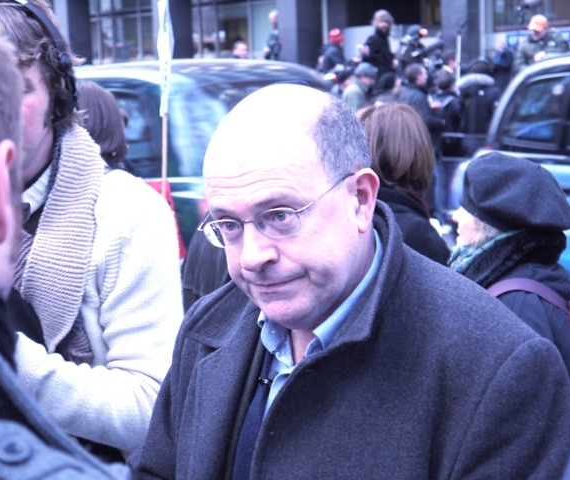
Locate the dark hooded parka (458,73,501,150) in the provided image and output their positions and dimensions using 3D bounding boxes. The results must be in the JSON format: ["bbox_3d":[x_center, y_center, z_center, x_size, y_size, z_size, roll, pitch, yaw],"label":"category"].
[{"bbox_3d":[2.023,-1.316,15.000,0.490,0.840,0.360,0,7,12],"label":"dark hooded parka"}]

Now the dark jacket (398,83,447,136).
[{"bbox_3d":[1.383,-1.262,14.500,0.400,0.680,0.450,-5,8,-23],"label":"dark jacket"}]

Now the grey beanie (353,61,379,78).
[{"bbox_3d":[0.798,-1.691,14.300,0.240,0.150,0.200,9,8,5],"label":"grey beanie"}]

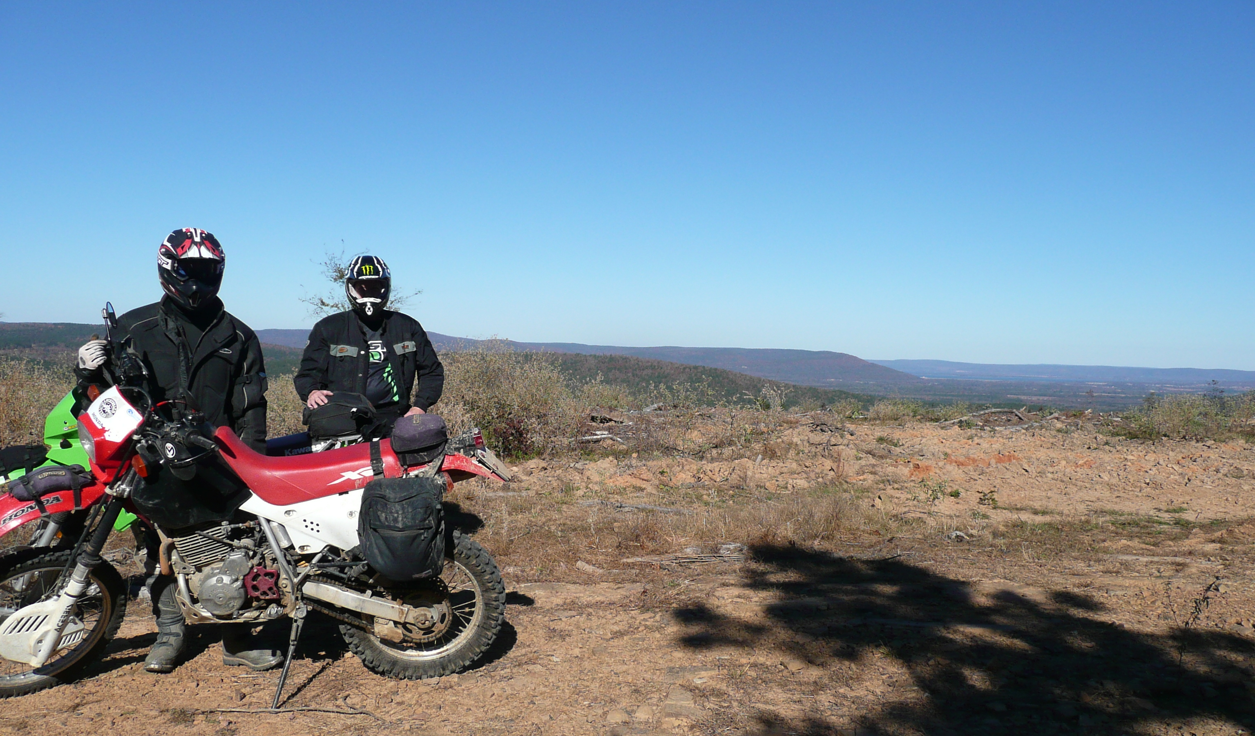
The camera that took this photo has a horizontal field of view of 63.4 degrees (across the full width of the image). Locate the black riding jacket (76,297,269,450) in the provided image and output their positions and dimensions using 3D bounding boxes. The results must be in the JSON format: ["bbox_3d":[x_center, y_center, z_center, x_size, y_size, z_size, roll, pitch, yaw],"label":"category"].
[{"bbox_3d":[-1.817,0.049,4.050,0.700,0.680,0.450,1,0,-22],"label":"black riding jacket"}]

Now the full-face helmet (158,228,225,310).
[{"bbox_3d":[-1.756,-0.402,4.100,0.250,0.285,0.350,1,16,-29],"label":"full-face helmet"}]

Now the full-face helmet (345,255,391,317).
[{"bbox_3d":[-1.441,-0.461,5.650,0.250,0.280,0.345,1,14,-15],"label":"full-face helmet"}]

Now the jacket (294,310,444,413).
[{"bbox_3d":[-1.425,-0.030,5.600,0.760,0.600,0.400,1,0,-17],"label":"jacket"}]

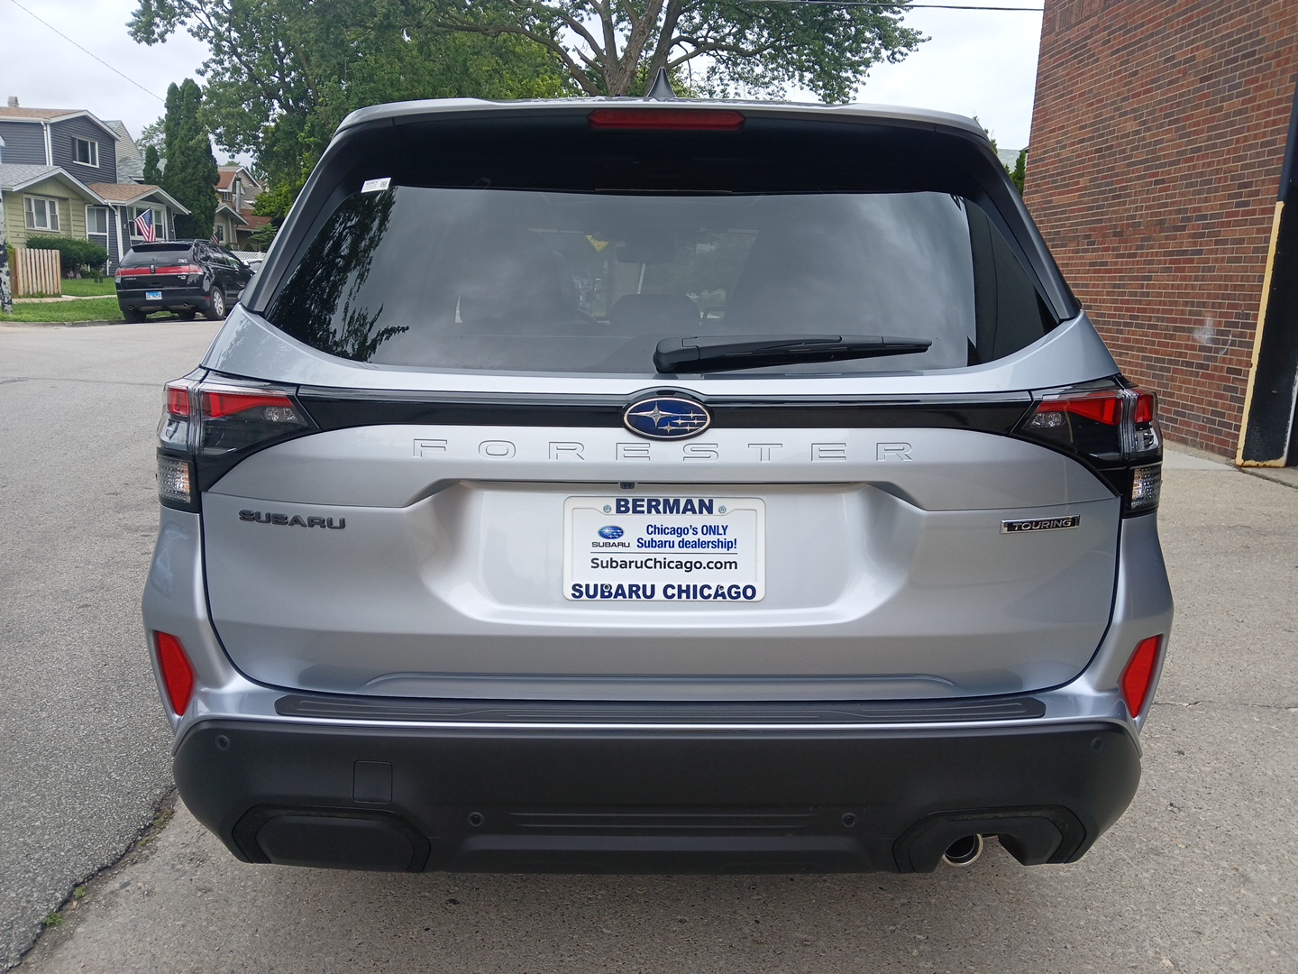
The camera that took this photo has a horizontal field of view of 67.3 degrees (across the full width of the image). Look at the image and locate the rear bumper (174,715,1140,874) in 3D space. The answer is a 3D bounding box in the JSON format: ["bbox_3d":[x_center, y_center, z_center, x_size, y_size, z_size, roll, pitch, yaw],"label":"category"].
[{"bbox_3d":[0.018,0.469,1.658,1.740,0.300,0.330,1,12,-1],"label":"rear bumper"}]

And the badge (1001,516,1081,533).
[{"bbox_3d":[0.623,0.059,1.549,0.133,0.021,0.010,-3,12,-17],"label":"badge"}]

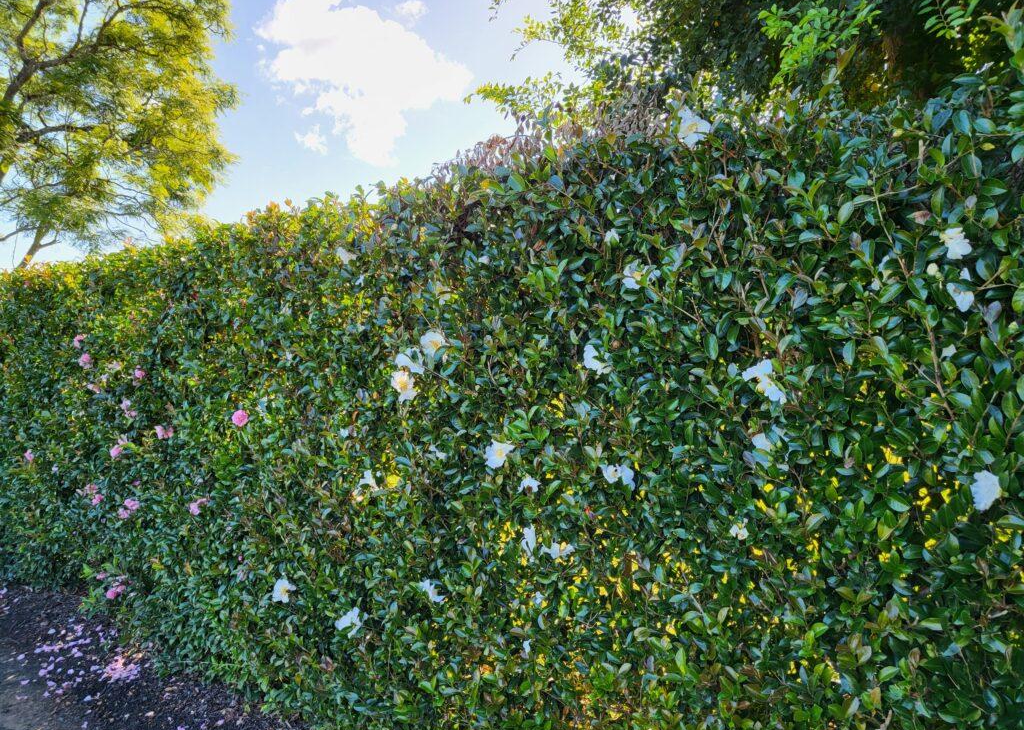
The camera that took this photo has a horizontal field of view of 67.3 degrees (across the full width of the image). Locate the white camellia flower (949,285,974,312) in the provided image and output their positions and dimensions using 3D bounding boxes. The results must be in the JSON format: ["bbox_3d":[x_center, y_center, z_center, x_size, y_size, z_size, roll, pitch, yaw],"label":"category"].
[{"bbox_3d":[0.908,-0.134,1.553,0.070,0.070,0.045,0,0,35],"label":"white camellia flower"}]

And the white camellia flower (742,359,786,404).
[{"bbox_3d":[0.591,0.039,1.807,0.105,0.100,0.060,0,0,35],"label":"white camellia flower"}]

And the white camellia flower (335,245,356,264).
[{"bbox_3d":[-0.531,-0.352,2.452,0.068,0.058,0.045,0,-3,15],"label":"white camellia flower"}]

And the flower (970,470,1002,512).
[{"bbox_3d":[0.822,0.217,1.333,0.050,0.074,0.070,-4,-2,39],"label":"flower"}]

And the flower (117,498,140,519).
[{"bbox_3d":[-1.708,0.639,3.426,0.090,0.090,0.050,0,0,15],"label":"flower"}]

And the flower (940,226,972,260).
[{"bbox_3d":[0.787,-0.217,1.362,0.068,0.068,0.050,0,-6,45],"label":"flower"}]

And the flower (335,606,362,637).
[{"bbox_3d":[-0.585,0.917,2.749,0.095,0.105,0.050,0,0,0],"label":"flower"}]

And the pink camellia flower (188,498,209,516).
[{"bbox_3d":[-1.374,0.622,3.382,0.085,0.075,0.050,0,0,8],"label":"pink camellia flower"}]

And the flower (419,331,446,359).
[{"bbox_3d":[-0.257,-0.066,2.487,0.090,0.095,0.050,0,0,7],"label":"flower"}]

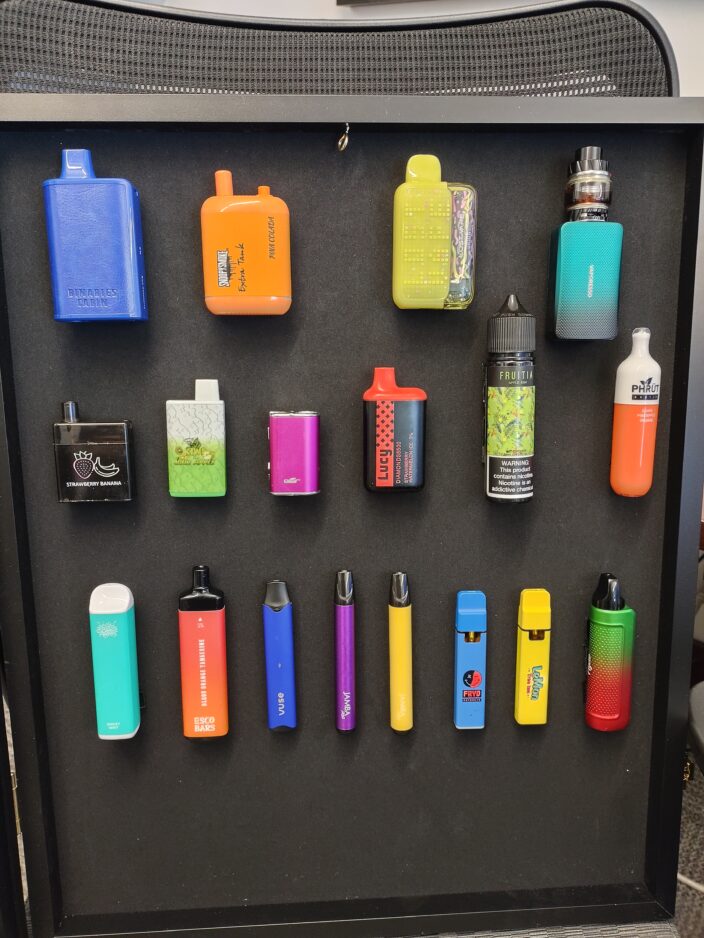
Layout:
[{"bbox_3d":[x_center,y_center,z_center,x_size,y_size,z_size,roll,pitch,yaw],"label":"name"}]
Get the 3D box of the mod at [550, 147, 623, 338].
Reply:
[{"bbox_3d":[0.147,-0.139,0.421,0.037,0.115,0.027,-1,9,-3],"label":"mod"}]

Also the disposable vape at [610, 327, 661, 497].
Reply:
[{"bbox_3d":[0.184,-0.035,0.439,0.027,0.109,0.026,0,9,-3],"label":"disposable vape"}]

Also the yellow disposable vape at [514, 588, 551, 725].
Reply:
[{"bbox_3d":[0.123,0.129,0.467,0.022,0.097,0.011,-1,9,-3],"label":"yellow disposable vape"}]

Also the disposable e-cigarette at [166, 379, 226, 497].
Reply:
[{"bbox_3d":[-0.104,-0.021,0.461,0.038,0.079,0.020,-1,9,-3],"label":"disposable e-cigarette"}]

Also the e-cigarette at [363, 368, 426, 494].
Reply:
[{"bbox_3d":[0.027,-0.025,0.435,0.040,0.079,0.019,-1,9,-3],"label":"e-cigarette"}]

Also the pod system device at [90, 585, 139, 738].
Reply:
[{"bbox_3d":[-0.169,0.136,0.483,0.031,0.114,0.018,-1,9,-3],"label":"pod system device"}]

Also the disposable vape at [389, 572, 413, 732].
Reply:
[{"bbox_3d":[0.036,0.135,0.497,0.015,0.121,0.013,-1,9,-3],"label":"disposable vape"}]

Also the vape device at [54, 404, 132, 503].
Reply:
[{"bbox_3d":[-0.173,-0.012,0.459,0.047,0.067,0.020,-1,9,-3],"label":"vape device"}]

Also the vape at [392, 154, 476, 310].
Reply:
[{"bbox_3d":[0.049,-0.144,0.416,0.050,0.091,0.023,-1,9,-3],"label":"vape"}]

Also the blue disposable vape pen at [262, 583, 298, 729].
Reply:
[{"bbox_3d":[-0.049,0.127,0.458,0.019,0.108,0.011,-2,9,-3],"label":"blue disposable vape pen"}]

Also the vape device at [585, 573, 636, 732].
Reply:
[{"bbox_3d":[0.190,0.135,0.499,0.035,0.119,0.025,-1,9,-3],"label":"vape device"}]

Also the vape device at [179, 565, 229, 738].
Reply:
[{"bbox_3d":[-0.098,0.123,0.451,0.029,0.119,0.019,0,9,-3],"label":"vape device"}]

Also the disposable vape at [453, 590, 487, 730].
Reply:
[{"bbox_3d":[0.087,0.141,0.501,0.024,0.106,0.012,-1,9,-3],"label":"disposable vape"}]

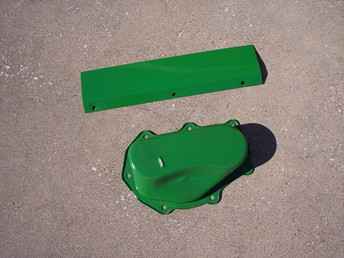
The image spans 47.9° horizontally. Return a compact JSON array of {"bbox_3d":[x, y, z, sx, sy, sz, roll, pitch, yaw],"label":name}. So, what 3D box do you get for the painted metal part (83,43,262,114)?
[{"bbox_3d":[0.001,-0.174,1.287,0.604,0.025,0.154,-10,71,-5],"label":"painted metal part"}]

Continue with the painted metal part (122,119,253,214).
[{"bbox_3d":[0.047,0.098,1.161,0.402,0.085,0.271,-11,71,-5],"label":"painted metal part"}]

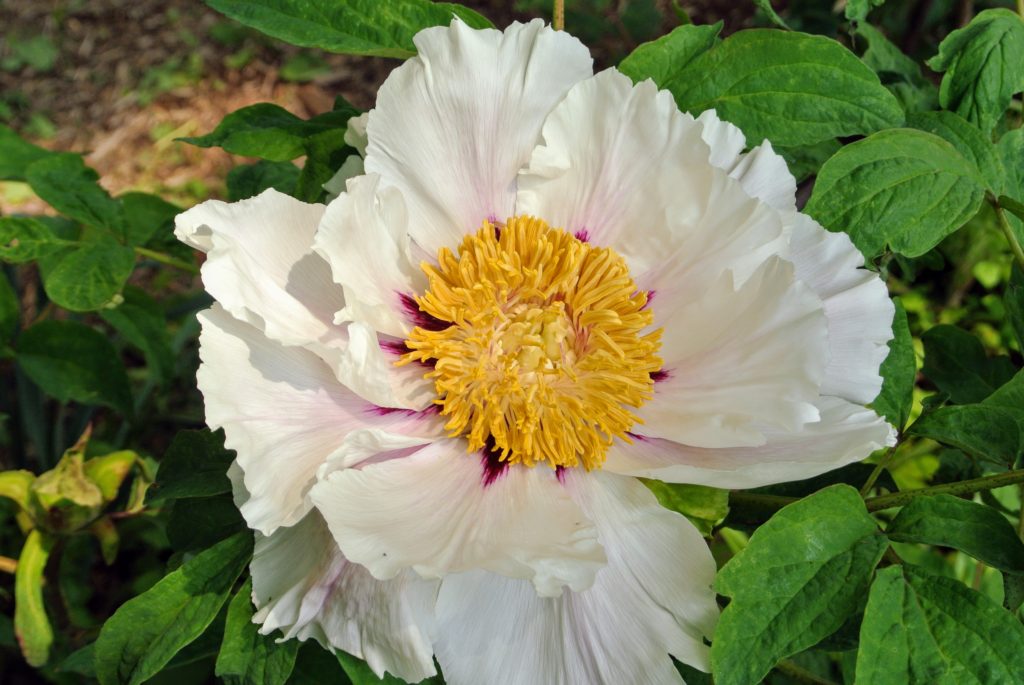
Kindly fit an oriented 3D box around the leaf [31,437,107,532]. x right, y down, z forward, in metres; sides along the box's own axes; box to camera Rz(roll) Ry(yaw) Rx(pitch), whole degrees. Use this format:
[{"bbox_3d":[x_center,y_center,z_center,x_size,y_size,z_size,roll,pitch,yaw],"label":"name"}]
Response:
[{"bbox_3d":[-0.142,0.045,0.590,0.024,0.027,0.022,3,24,-1],"label":"leaf"}]

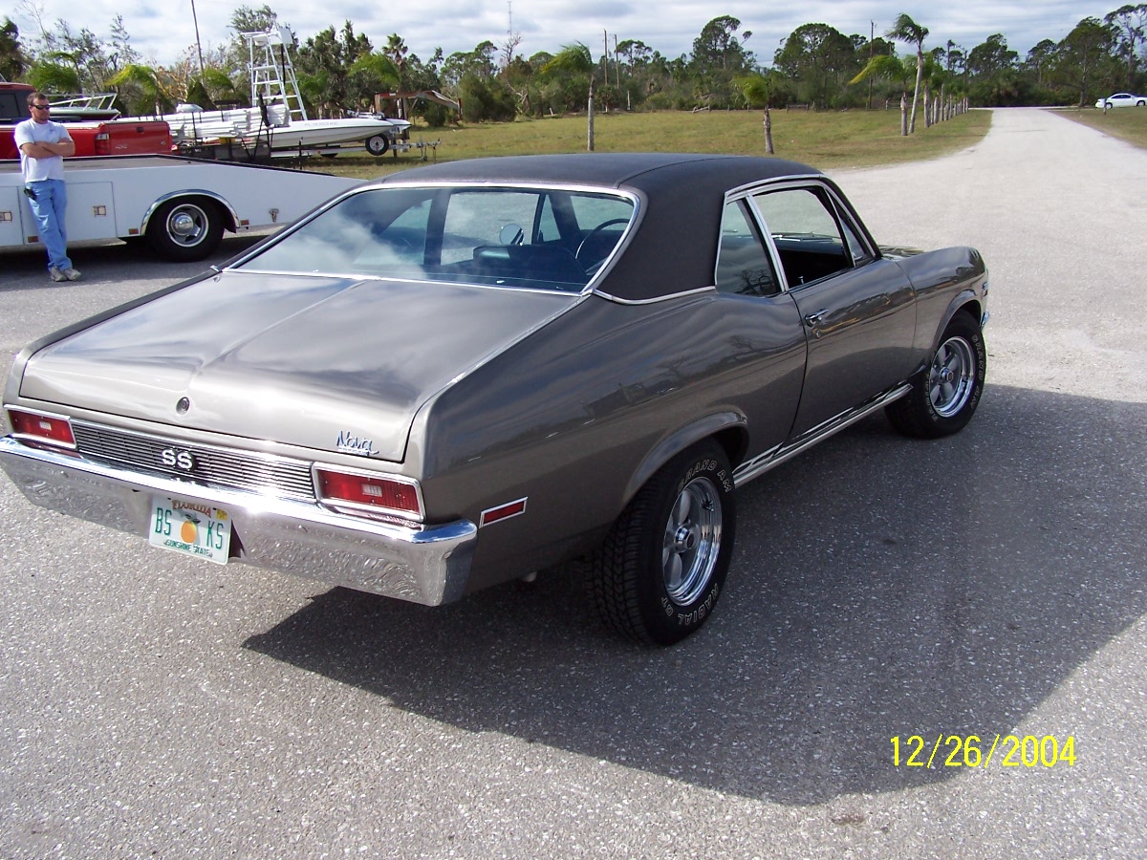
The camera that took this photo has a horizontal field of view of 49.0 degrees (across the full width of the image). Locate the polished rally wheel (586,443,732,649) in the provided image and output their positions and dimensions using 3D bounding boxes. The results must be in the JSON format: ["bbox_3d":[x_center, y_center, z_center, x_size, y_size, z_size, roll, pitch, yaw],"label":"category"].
[{"bbox_3d":[0.296,0.344,4.060,0.240,0.675,0.675,8,17,33],"label":"polished rally wheel"}]

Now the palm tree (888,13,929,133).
[{"bbox_3d":[14.412,-15.403,54.464,1.748,4.926,1.574,3,15,14],"label":"palm tree"}]

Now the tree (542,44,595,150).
[{"bbox_3d":[-0.152,-11.284,42.848,1.809,3.490,1.628,-1,15,1],"label":"tree"}]

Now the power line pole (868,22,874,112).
[{"bbox_3d":[32.493,-39.733,136.982,0.330,9.394,0.330,2,15,13],"label":"power line pole"}]

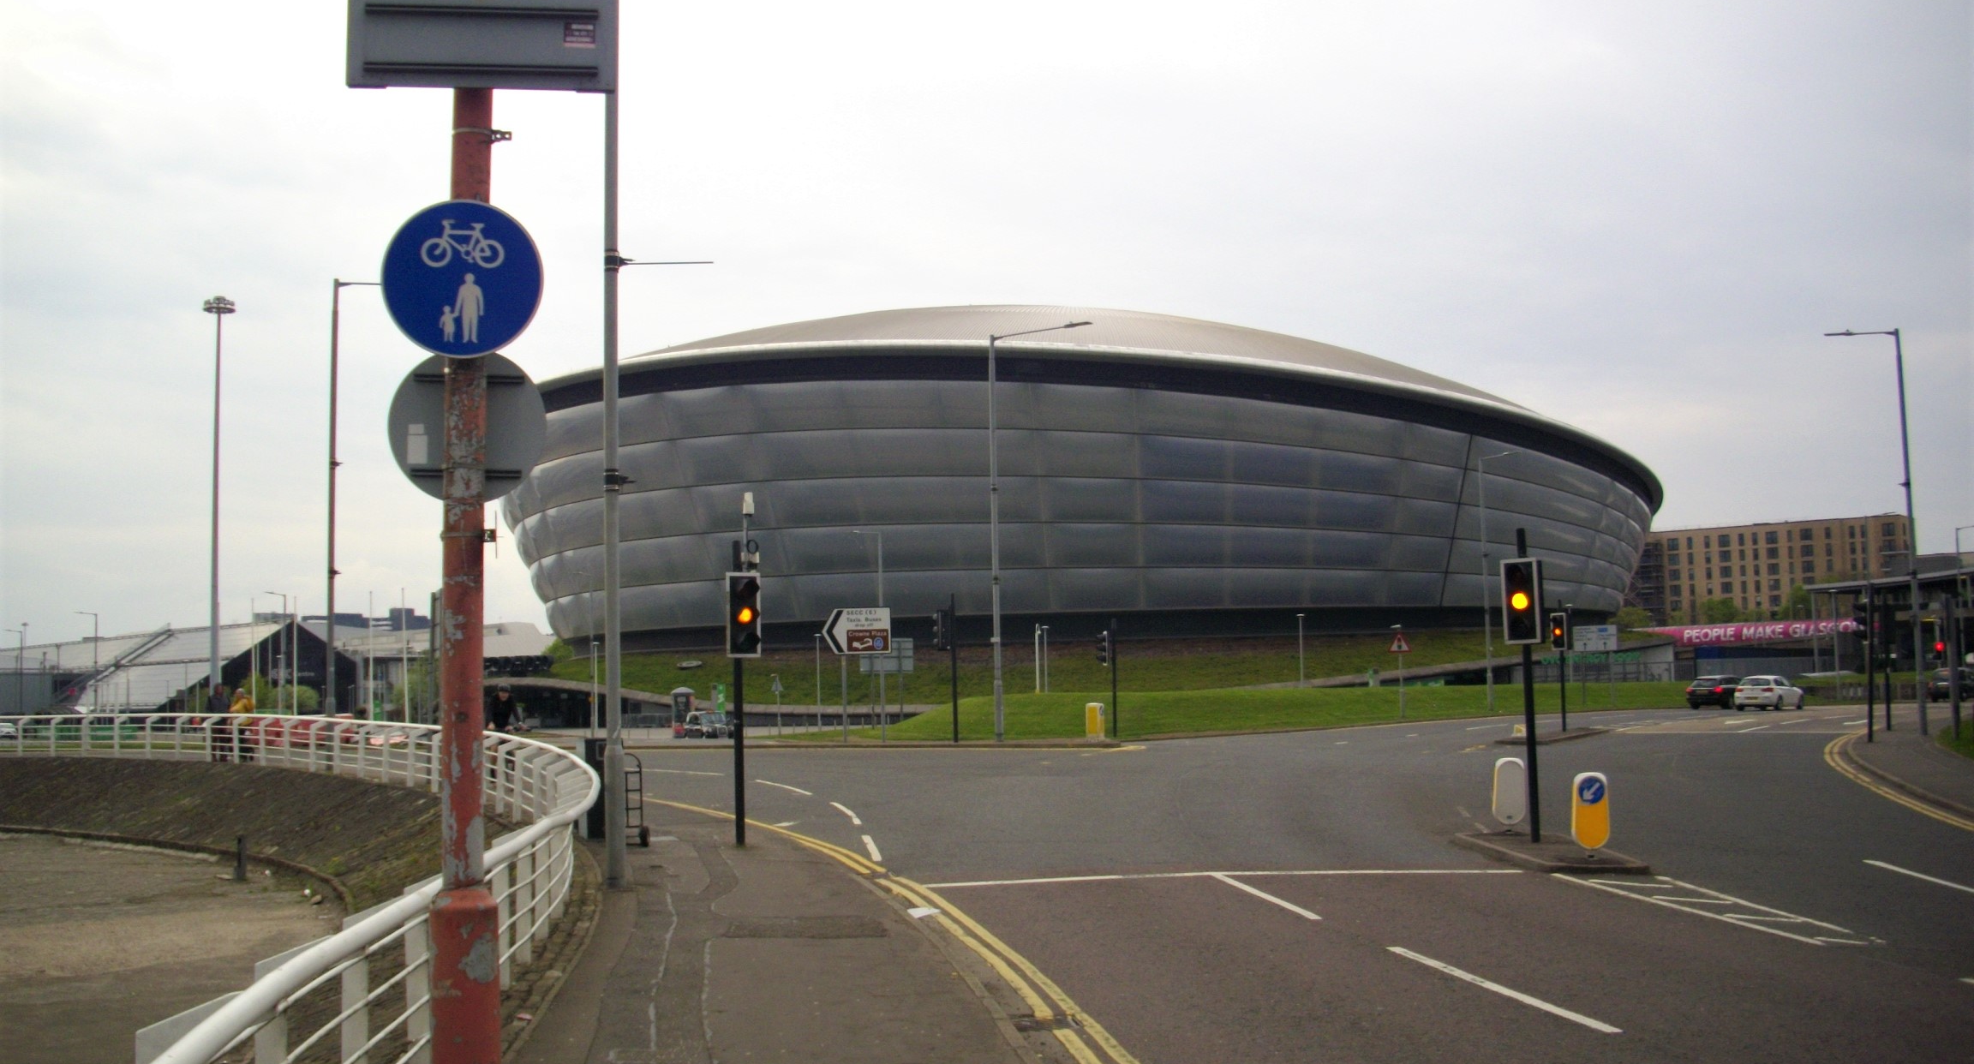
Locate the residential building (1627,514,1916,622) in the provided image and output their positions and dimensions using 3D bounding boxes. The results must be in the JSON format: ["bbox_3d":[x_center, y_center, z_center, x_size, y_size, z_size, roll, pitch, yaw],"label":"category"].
[{"bbox_3d":[145.774,11.777,393.000,50.000,27.000,15.000,-4,-6,36],"label":"residential building"}]

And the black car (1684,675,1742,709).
[{"bbox_3d":[31.518,6.899,90.500,1.800,1.450,4.400,-4,-6,37],"label":"black car"}]

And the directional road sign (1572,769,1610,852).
[{"bbox_3d":[6.157,2.865,21.500,0.370,0.860,0.140,-1,-5,-3],"label":"directional road sign"}]

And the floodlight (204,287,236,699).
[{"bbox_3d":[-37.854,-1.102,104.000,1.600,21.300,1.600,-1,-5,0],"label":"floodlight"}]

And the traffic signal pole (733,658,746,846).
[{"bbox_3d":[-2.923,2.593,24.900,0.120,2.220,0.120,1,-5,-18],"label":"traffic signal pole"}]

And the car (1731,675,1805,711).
[{"bbox_3d":[32.334,6.619,87.000,1.780,1.430,4.320,-4,-6,37],"label":"car"}]

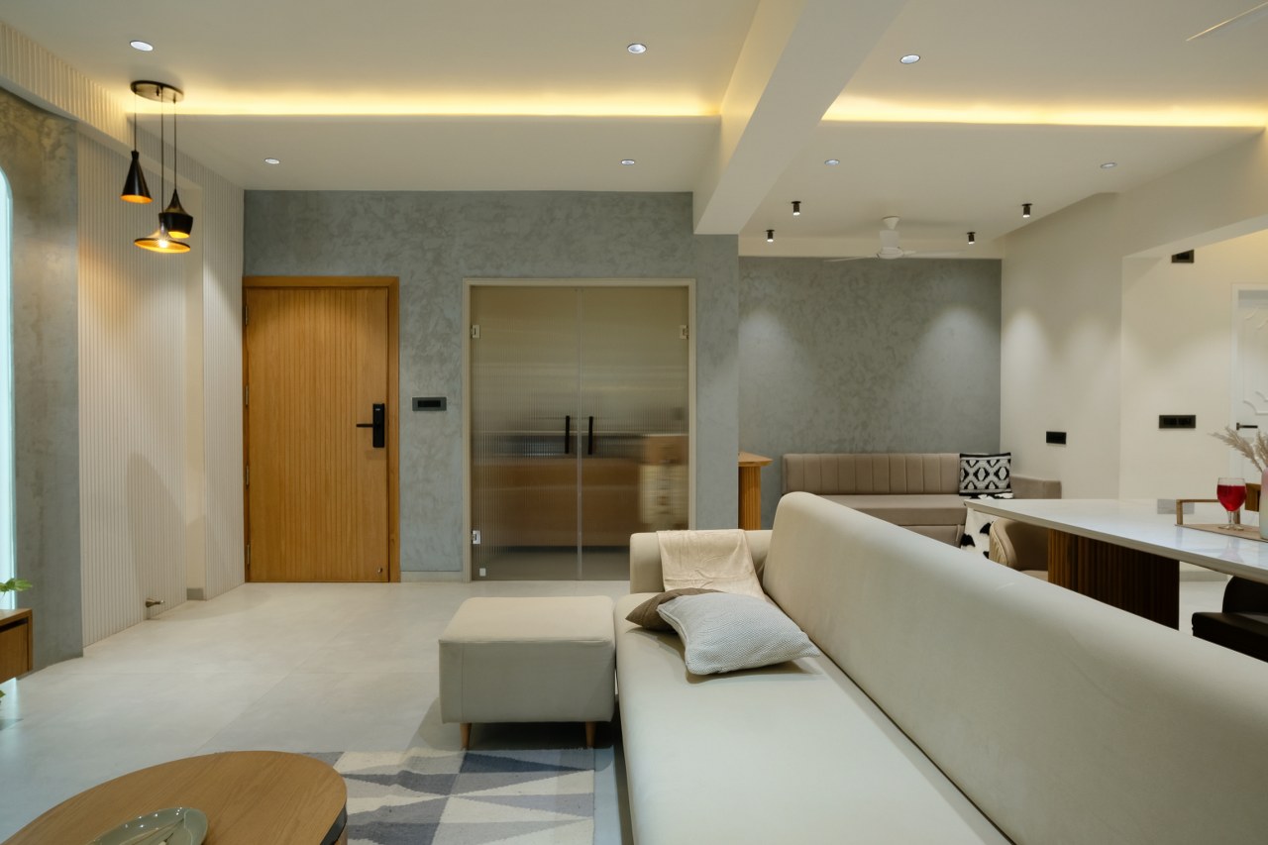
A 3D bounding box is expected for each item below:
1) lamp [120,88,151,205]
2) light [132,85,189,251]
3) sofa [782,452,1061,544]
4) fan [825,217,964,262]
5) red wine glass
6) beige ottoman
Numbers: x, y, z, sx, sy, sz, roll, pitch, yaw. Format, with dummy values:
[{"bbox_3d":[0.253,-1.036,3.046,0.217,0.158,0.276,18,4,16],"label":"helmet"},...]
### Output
[{"bbox_3d":[-2.472,-1.365,3.491,0.140,0.508,0.140,0,1,-2],"label":"lamp"},{"bbox_3d":[-2.362,-1.264,3.491,0.300,0.770,0.310,0,1,-2],"label":"light"},{"bbox_3d":[2.309,0.688,5.830,1.980,0.820,0.920,0,1,-2],"label":"sofa"},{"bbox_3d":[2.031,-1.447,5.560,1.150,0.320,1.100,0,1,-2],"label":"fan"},{"bbox_3d":[2.203,0.298,2.595,0.080,0.182,0.080,0,1,-2],"label":"red wine glass"},{"bbox_3d":[-0.370,0.932,2.683,0.590,0.420,0.570,0,1,-2],"label":"beige ottoman"}]

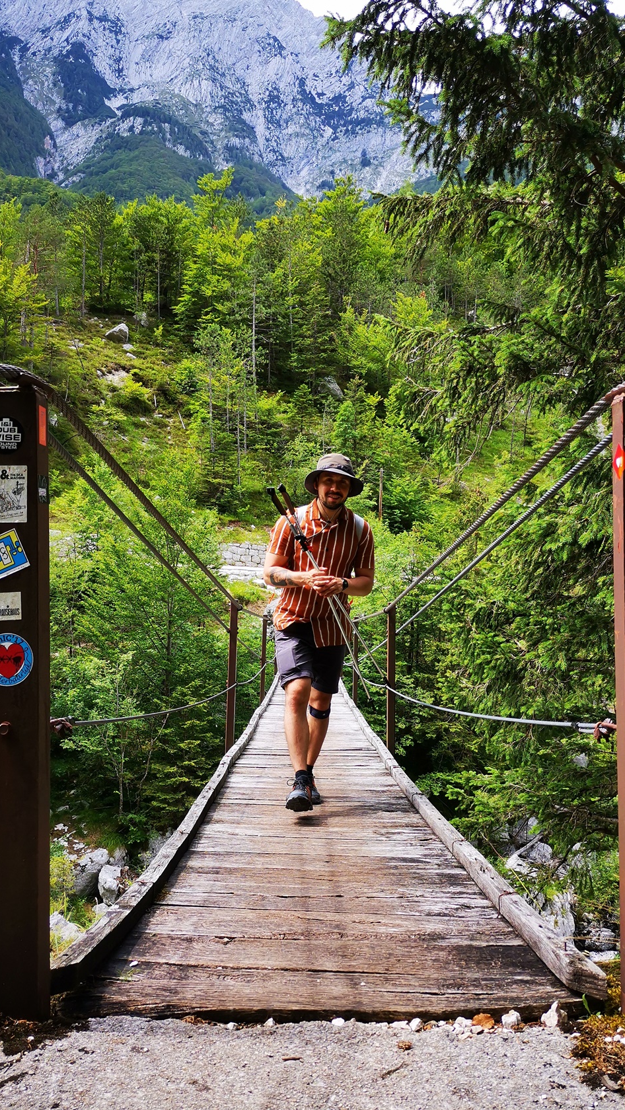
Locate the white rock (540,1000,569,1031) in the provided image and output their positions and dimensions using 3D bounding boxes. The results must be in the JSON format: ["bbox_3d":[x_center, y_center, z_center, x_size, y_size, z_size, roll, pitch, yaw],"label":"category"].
[{"bbox_3d":[0.462,0.876,1.653,0.052,0.046,0.043,0,-1,0],"label":"white rock"}]

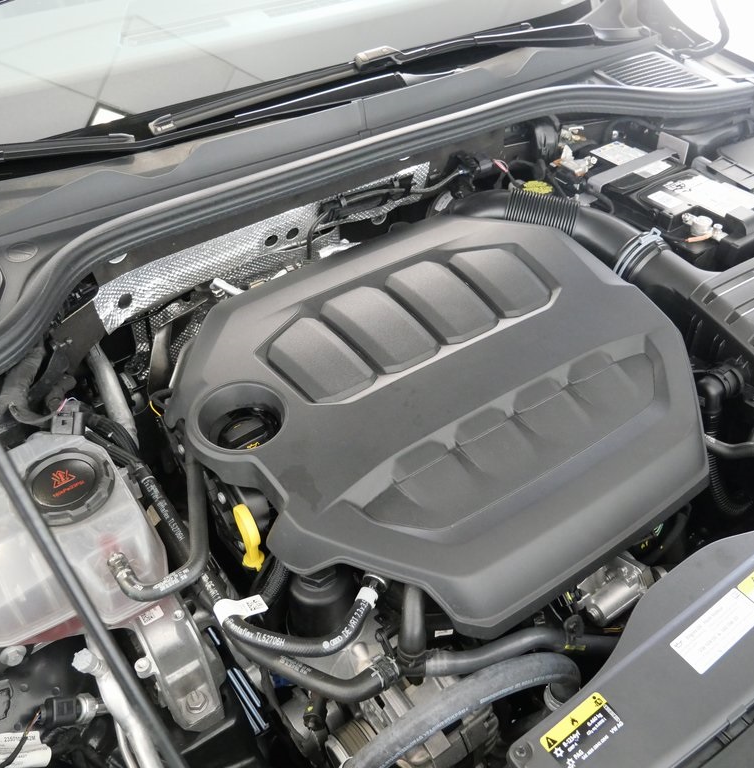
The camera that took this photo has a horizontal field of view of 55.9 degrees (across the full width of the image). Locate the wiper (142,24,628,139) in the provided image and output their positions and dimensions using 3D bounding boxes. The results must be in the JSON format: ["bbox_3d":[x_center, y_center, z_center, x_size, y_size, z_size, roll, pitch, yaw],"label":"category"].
[{"bbox_3d":[0.052,-0.465,1.042,0.830,0.070,0.110,-21,48,-20],"label":"wiper"}]

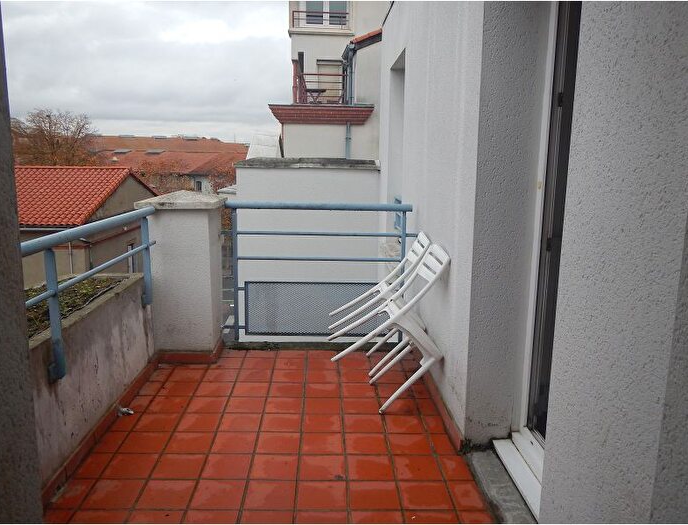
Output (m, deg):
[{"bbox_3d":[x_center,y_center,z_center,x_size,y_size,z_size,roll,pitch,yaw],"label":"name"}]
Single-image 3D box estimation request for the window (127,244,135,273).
[{"bbox_3d":[-9.390,-0.107,24.877,0.200,1.450,1.050,1,11,-2],"label":"window"}]

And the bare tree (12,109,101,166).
[{"bbox_3d":[-21.409,-7.215,42.366,7.000,9.000,6.600,1,11,-2],"label":"bare tree"}]

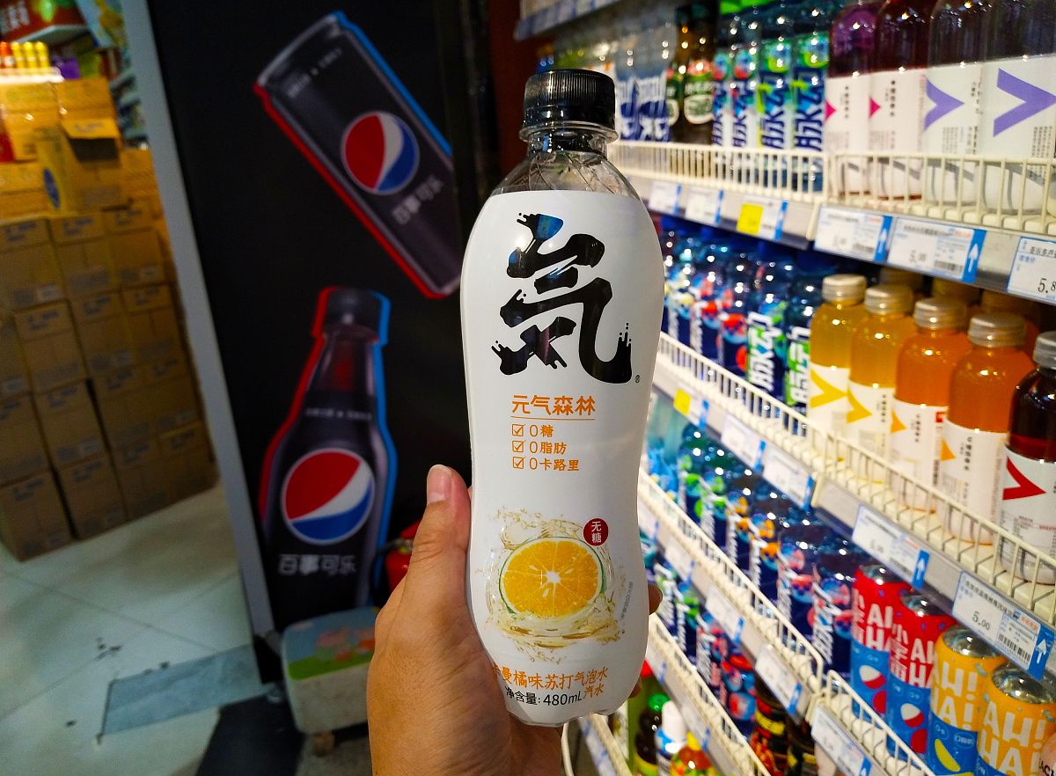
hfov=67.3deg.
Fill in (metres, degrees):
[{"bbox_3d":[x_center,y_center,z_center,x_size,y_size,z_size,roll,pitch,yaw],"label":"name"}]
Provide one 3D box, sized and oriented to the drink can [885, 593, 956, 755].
[{"bbox_3d":[0.407,0.296,0.821,0.058,0.162,0.058,-6,18,2],"label":"drink can"}]

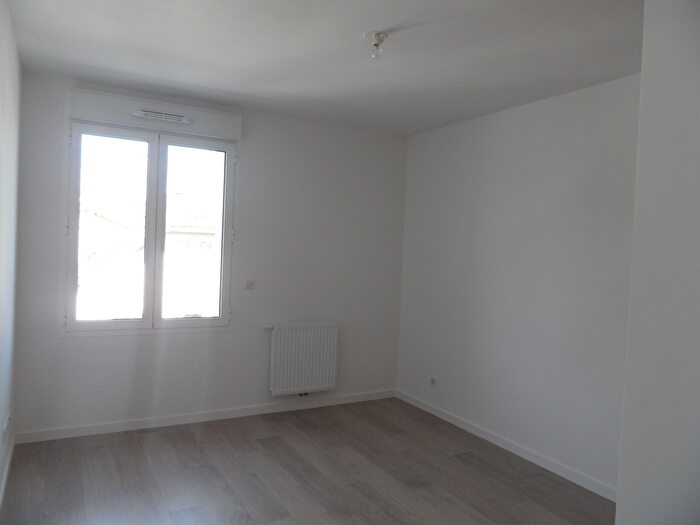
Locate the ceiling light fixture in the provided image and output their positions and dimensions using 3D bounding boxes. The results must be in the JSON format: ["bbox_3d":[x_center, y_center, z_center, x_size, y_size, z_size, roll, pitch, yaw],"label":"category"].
[{"bbox_3d":[0.125,-1.074,2.437,0.110,0.135,0.110,1,2,-30],"label":"ceiling light fixture"}]

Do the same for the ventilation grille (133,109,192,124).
[{"bbox_3d":[-1.371,-1.062,3.524,0.420,0.055,0.035,1,2,-30],"label":"ventilation grille"}]

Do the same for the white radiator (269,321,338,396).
[{"bbox_3d":[-0.401,0.806,4.150,0.600,0.600,0.090,1,2,-30],"label":"white radiator"}]

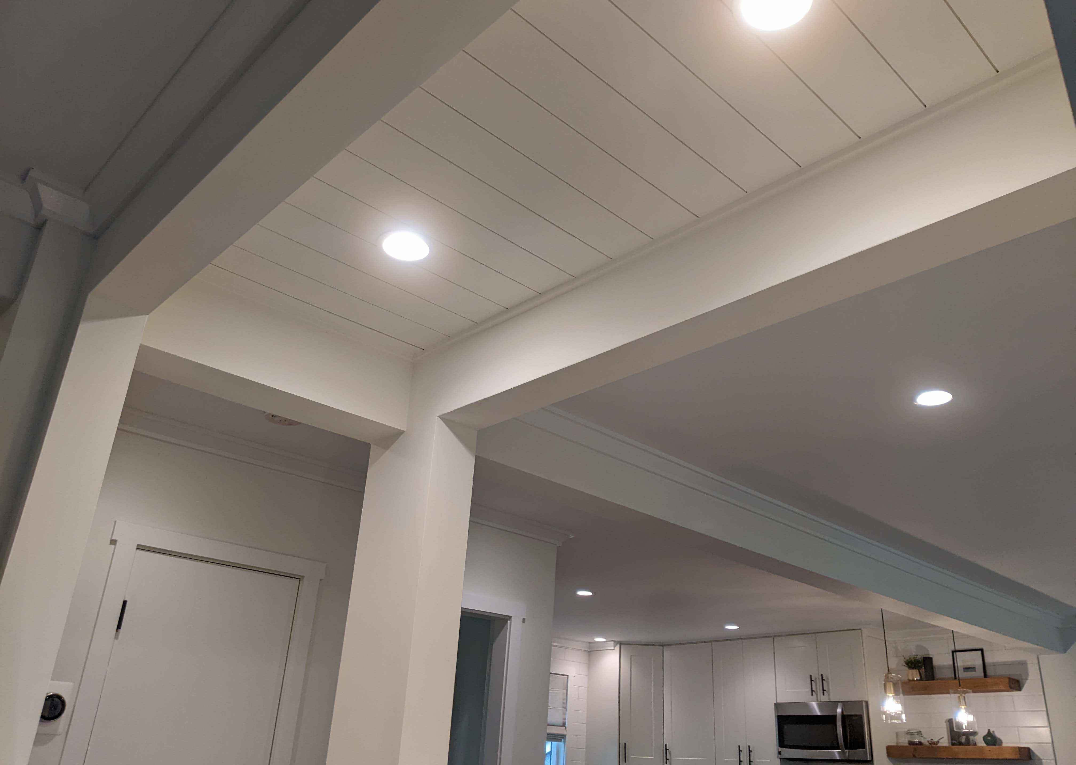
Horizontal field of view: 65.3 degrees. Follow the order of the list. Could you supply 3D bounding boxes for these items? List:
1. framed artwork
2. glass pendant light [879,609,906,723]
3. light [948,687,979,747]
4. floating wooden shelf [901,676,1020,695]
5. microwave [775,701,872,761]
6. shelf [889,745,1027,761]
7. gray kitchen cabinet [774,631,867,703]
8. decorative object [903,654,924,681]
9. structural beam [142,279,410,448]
[{"bbox_3d":[3.132,2.053,6.093,0.045,0.213,0.225,23,-31,-38],"label":"framed artwork"},{"bbox_3d":[2.025,1.612,4.865,0.124,0.669,0.124,23,-31,-38],"label":"glass pendant light"},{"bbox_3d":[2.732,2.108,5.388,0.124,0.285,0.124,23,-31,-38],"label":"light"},{"bbox_3d":[2.989,2.215,6.126,0.200,0.080,0.917,23,-31,-38],"label":"floating wooden shelf"},{"bbox_3d":[2.299,2.713,6.490,0.425,0.422,0.763,23,-31,-38],"label":"microwave"},{"bbox_3d":[2.963,2.625,5.951,0.200,0.076,0.912,23,-31,-38],"label":"shelf"},{"bbox_3d":[2.340,2.294,6.698,0.390,0.508,0.766,23,-31,-38],"label":"gray kitchen cabinet"},{"bbox_3d":[2.837,2.156,6.336,0.140,0.190,0.145,23,-31,-38],"label":"decorative object"},{"bbox_3d":[-0.716,-0.062,2.241,0.773,0.229,0.175,23,-31,-38],"label":"structural beam"}]

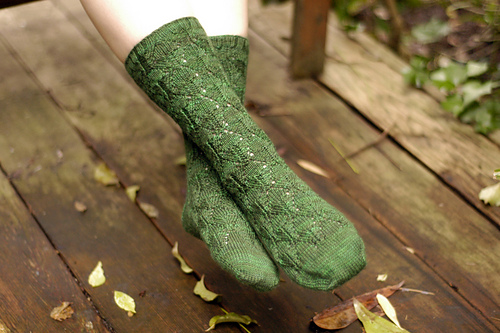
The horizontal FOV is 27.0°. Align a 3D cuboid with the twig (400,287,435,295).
[{"bbox_3d":[0.223,0.168,1.391,0.047,0.004,0.004,9,35,12],"label":"twig"}]

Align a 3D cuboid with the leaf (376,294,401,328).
[{"bbox_3d":[0.183,0.189,1.353,0.017,0.007,0.072,-12,37,-18],"label":"leaf"}]

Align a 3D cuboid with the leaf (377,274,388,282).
[{"bbox_3d":[0.181,0.150,1.418,0.013,0.004,0.015,8,35,12],"label":"leaf"}]

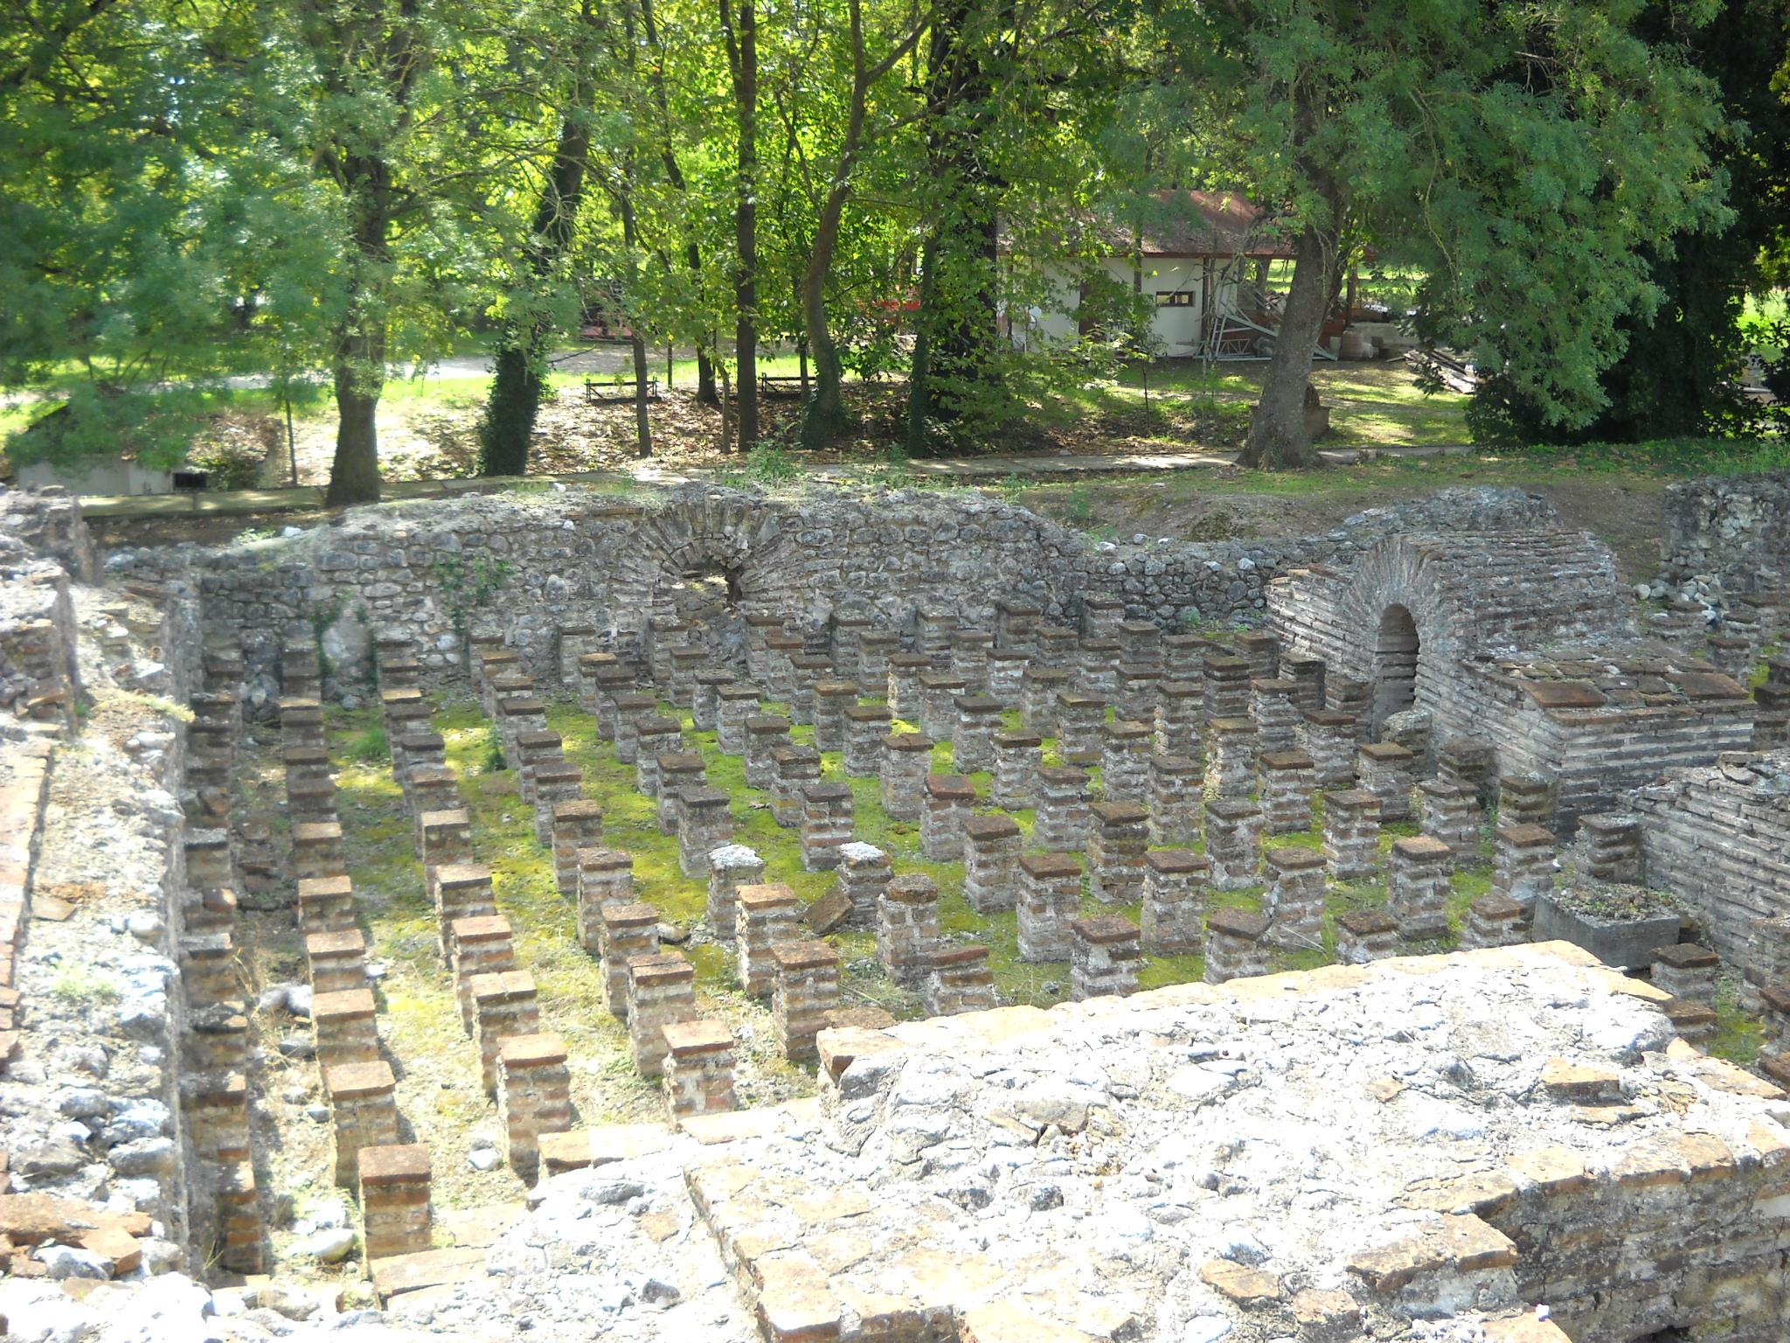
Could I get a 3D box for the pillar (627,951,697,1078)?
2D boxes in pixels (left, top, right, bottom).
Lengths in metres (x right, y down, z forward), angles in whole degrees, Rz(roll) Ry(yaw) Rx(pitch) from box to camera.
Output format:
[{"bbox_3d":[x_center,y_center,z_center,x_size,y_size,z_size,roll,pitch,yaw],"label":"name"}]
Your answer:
[{"bbox_3d":[-1.229,1.796,11.132,0.302,0.551,0.285,-3,16,-17],"label":"pillar"}]

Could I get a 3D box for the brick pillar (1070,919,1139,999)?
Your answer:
[{"bbox_3d":[1.278,1.819,12.905,0.329,0.540,0.315,-4,15,-17],"label":"brick pillar"}]

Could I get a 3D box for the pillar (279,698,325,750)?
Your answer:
[{"bbox_3d":[-4.380,0.545,15.699,0.307,0.528,0.290,-3,15,-17],"label":"pillar"}]

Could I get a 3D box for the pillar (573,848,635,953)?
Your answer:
[{"bbox_3d":[-2.074,1.634,15.165,0.331,0.620,0.331,-3,16,-17],"label":"pillar"}]

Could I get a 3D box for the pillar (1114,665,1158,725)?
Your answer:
[{"bbox_3d":[2.019,0.230,17.737,0.297,0.473,0.288,-4,14,-17],"label":"pillar"}]

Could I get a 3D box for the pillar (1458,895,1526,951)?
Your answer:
[{"bbox_3d":[3.852,1.708,13.653,0.329,0.423,0.315,-4,15,-17],"label":"pillar"}]

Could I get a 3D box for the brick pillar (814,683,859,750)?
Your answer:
[{"bbox_3d":[-0.491,0.370,17.537,0.303,0.514,0.303,-4,15,-17],"label":"brick pillar"}]

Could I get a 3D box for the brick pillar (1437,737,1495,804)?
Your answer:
[{"bbox_3d":[4.390,0.781,16.318,0.296,0.505,0.296,-4,15,-17],"label":"brick pillar"}]

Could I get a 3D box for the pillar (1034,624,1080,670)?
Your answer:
[{"bbox_3d":[1.595,-0.123,20.670,0.329,0.531,0.315,-4,15,-17],"label":"pillar"}]

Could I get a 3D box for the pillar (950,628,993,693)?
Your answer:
[{"bbox_3d":[0.745,-0.081,20.464,0.329,0.540,0.315,-4,15,-17],"label":"pillar"}]

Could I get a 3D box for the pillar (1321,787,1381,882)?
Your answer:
[{"bbox_3d":[3.239,1.175,15.080,0.312,0.575,0.312,-4,15,-17],"label":"pillar"}]

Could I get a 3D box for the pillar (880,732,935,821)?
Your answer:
[{"bbox_3d":[0.100,0.900,18.023,0.331,0.649,0.331,-3,16,-17],"label":"pillar"}]

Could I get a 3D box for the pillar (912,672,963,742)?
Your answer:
[{"bbox_3d":[0.359,0.302,17.850,0.318,0.509,0.318,-4,15,-17],"label":"pillar"}]

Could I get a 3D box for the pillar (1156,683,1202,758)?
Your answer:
[{"bbox_3d":[2.612,0.440,19.524,0.331,0.627,0.331,-5,16,-17],"label":"pillar"}]

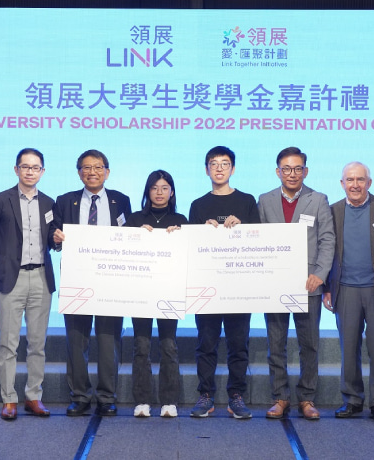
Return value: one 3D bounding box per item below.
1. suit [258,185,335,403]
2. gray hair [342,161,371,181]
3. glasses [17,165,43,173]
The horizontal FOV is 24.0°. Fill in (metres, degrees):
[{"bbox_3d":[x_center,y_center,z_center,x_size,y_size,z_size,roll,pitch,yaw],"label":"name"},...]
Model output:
[{"bbox_3d":[0.719,0.415,5.760,0.510,1.410,0.340,1,3,7],"label":"suit"},{"bbox_3d":[1.099,-0.372,5.700,0.175,0.155,0.190,1,3,7],"label":"gray hair"},{"bbox_3d":[-1.011,-0.394,5.690,0.150,0.045,0.140,0,3,-9],"label":"glasses"}]

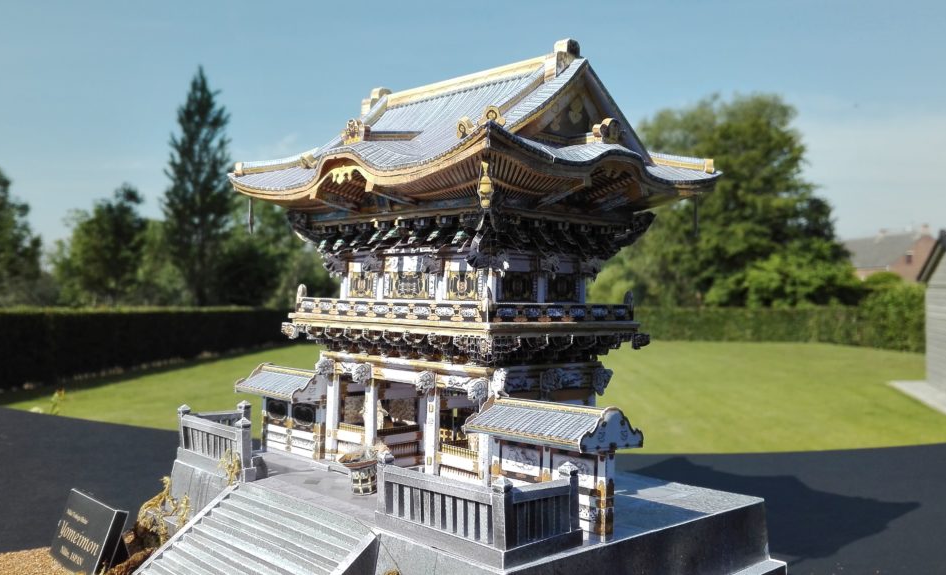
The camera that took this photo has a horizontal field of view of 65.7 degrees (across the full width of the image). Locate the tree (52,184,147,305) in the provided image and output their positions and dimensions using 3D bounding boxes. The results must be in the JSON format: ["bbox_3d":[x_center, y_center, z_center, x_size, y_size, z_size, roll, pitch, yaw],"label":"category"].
[{"bbox_3d":[-17.329,-1.148,34.041,4.450,7.260,4.300,0,-1,0],"label":"tree"}]

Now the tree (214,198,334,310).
[{"bbox_3d":[-10.781,-1.110,40.042,6.770,7.500,6.200,0,-1,0],"label":"tree"}]

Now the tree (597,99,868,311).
[{"bbox_3d":[14.127,-4.066,41.119,14.760,13.460,11.000,0,-1,0],"label":"tree"}]

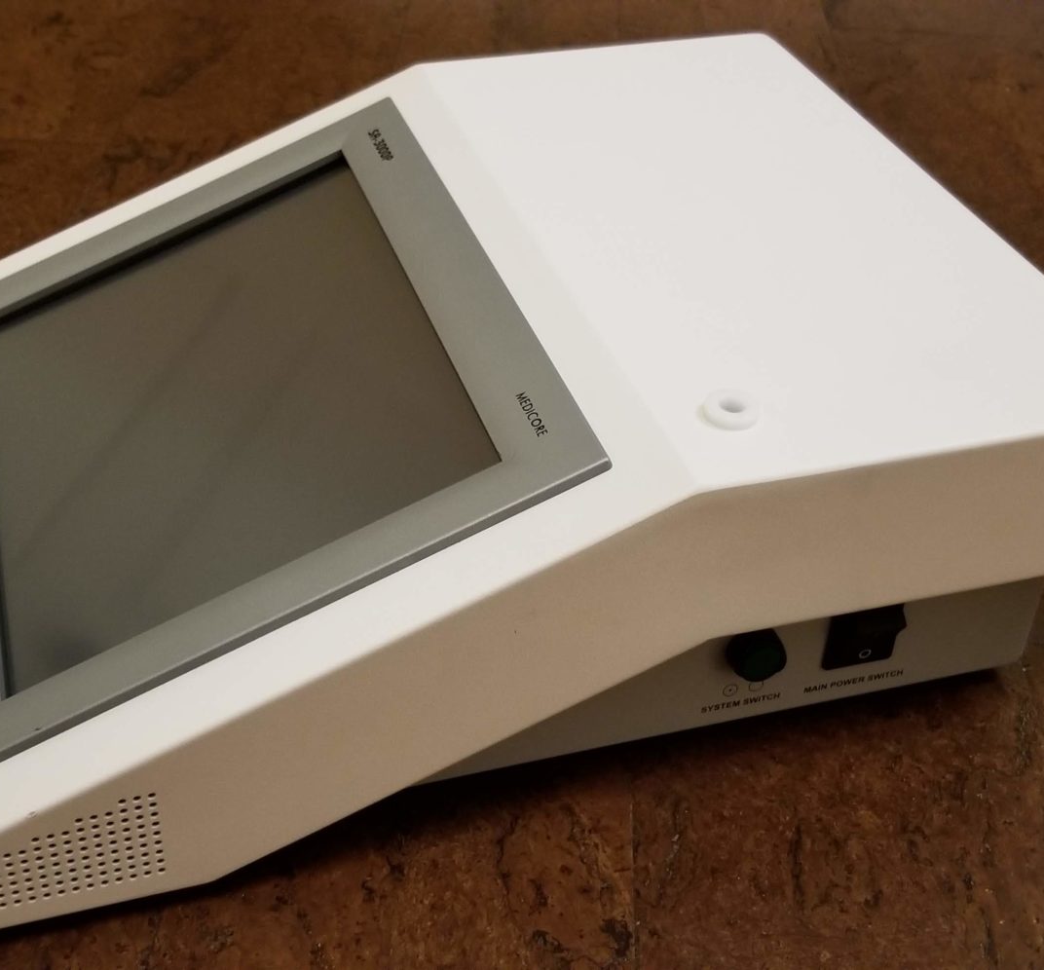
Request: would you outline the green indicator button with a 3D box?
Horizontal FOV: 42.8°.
[{"bbox_3d":[0.082,0.059,0.463,0.019,0.019,0.010,-9,43,-19],"label":"green indicator button"}]

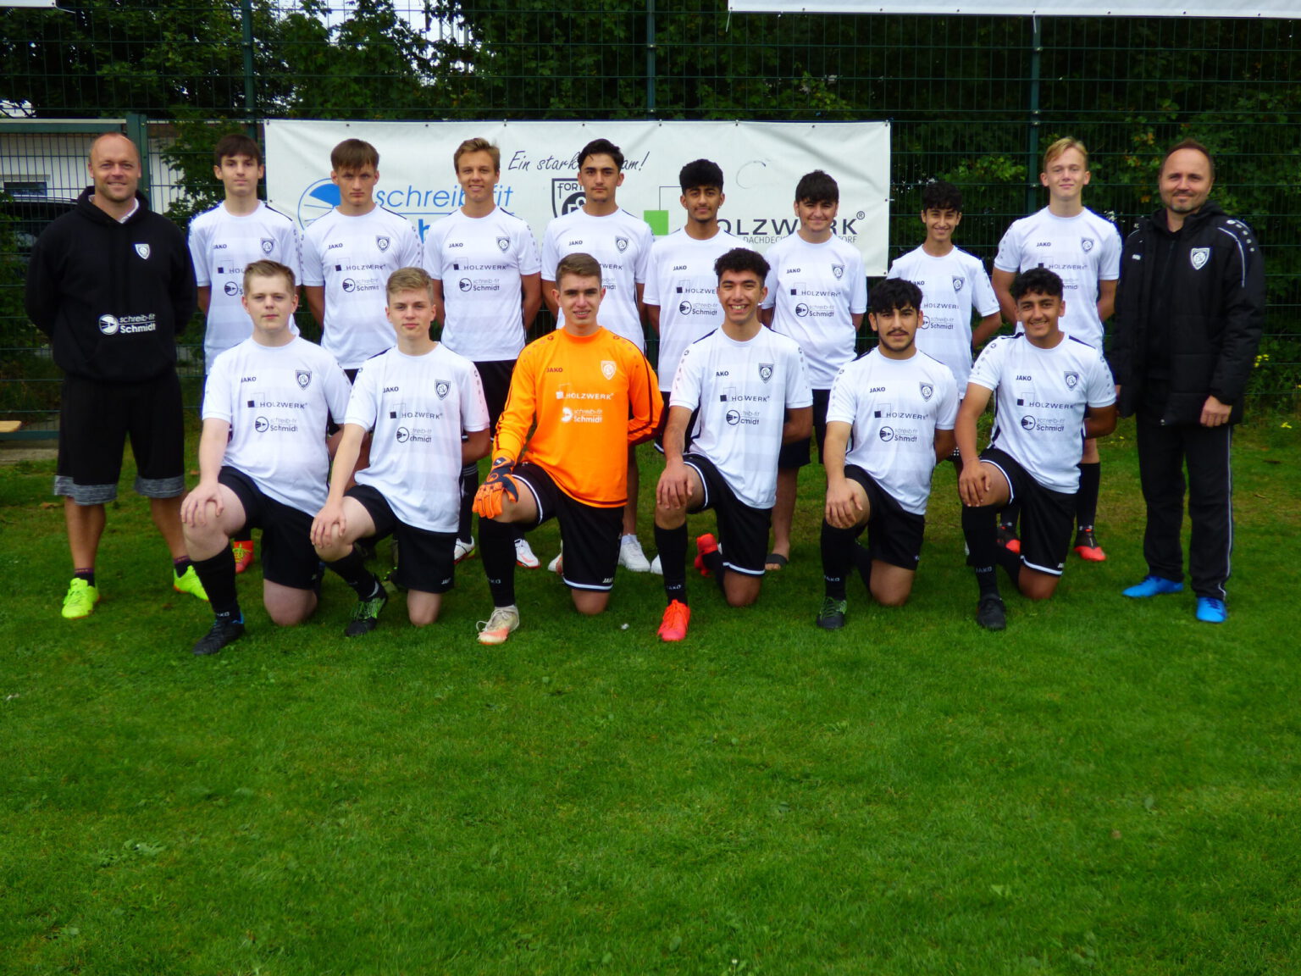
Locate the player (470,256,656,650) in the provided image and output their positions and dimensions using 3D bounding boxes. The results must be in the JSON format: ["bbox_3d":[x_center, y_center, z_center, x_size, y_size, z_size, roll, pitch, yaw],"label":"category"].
[{"bbox_3d":[-0.287,-0.192,5.389,0.645,1.325,0.953,-1,10,-3],"label":"player"}]

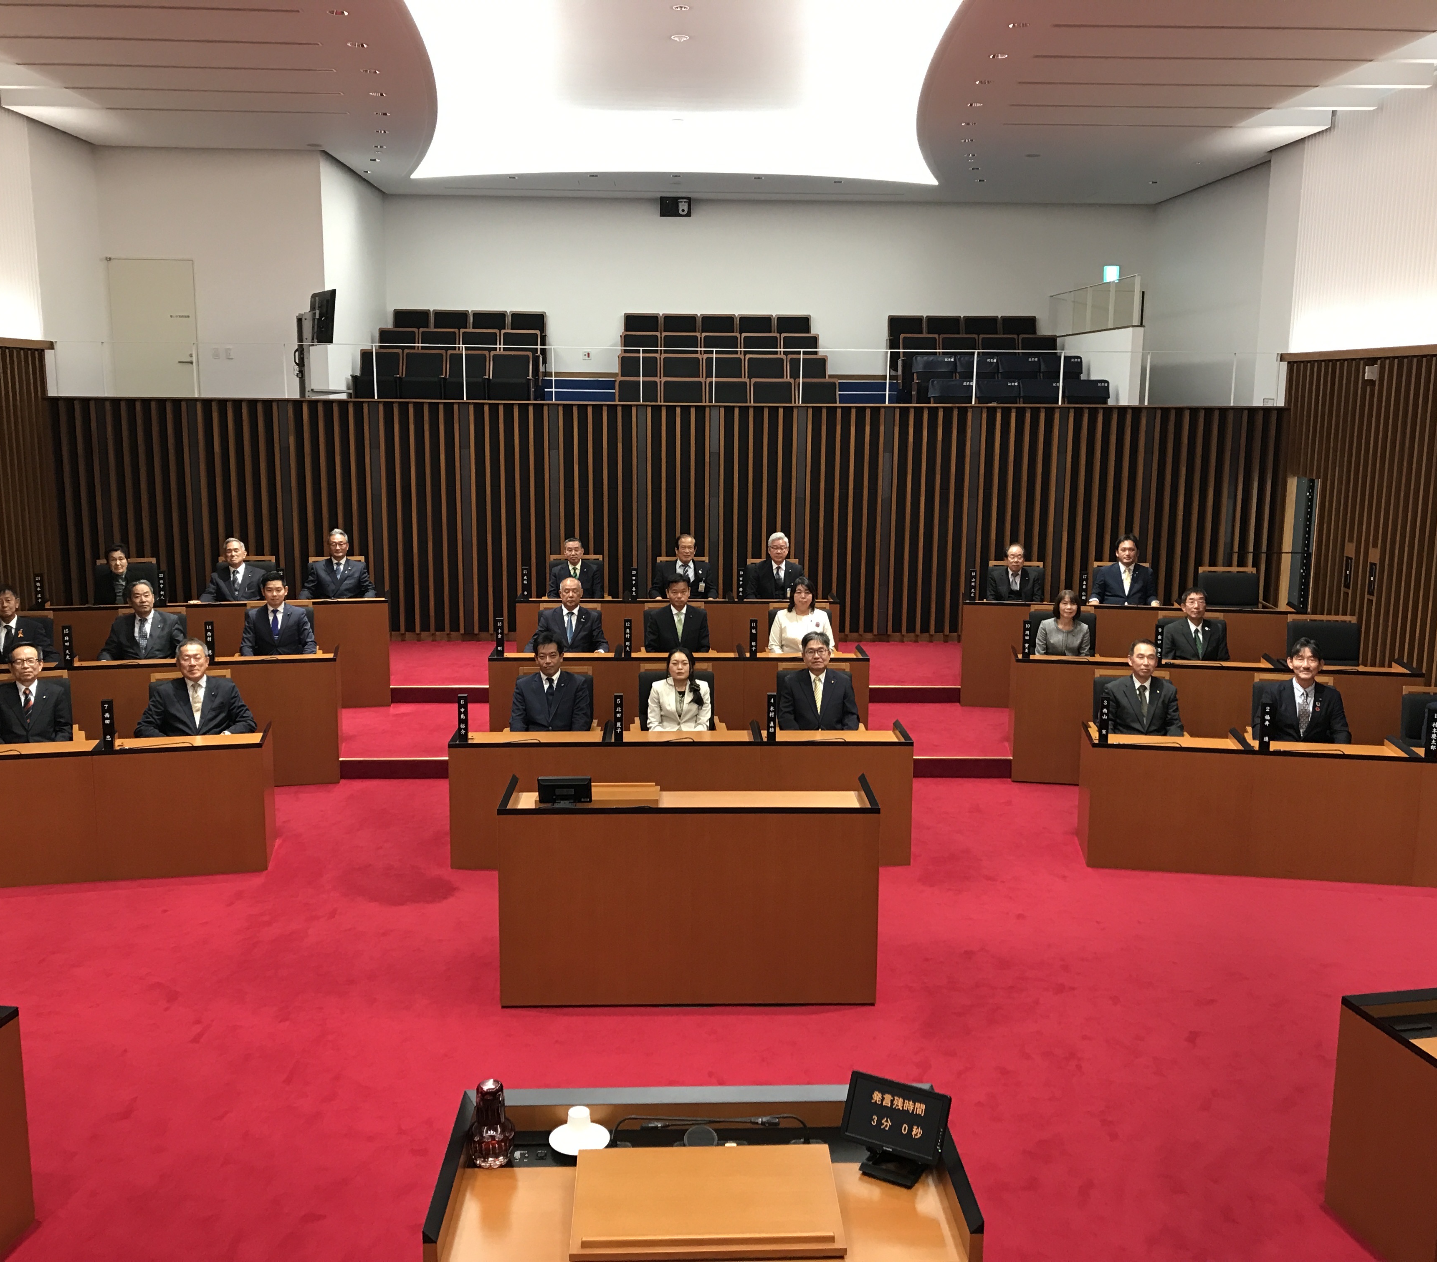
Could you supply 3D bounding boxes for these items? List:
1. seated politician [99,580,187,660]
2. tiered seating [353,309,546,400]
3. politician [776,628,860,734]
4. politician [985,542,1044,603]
[{"bbox_3d":[-4.339,0.287,10.262,0.614,1.299,0.796,-2,10,-17],"label":"seated politician"},{"bbox_3d":[-3.340,-3.404,17.445,2.200,1.570,2.650,-1,9,-6],"label":"tiered seating"},{"bbox_3d":[0.650,0.685,8.802,0.544,1.301,0.760,0,9,-2],"label":"politician"},{"bbox_3d":[2.737,-0.176,12.624,0.528,1.239,0.796,2,10,10],"label":"politician"}]

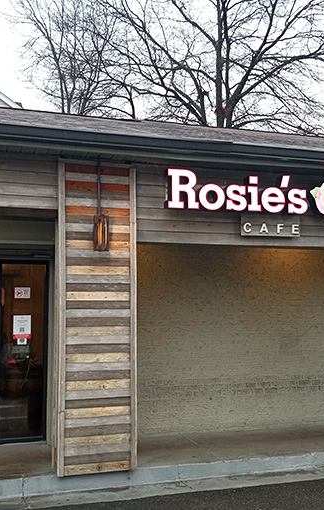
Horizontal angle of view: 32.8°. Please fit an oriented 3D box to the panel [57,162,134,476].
[{"bbox_3d":[-0.634,0.575,5.480,0.793,3.064,0.122,1,-6,-16],"label":"panel"}]

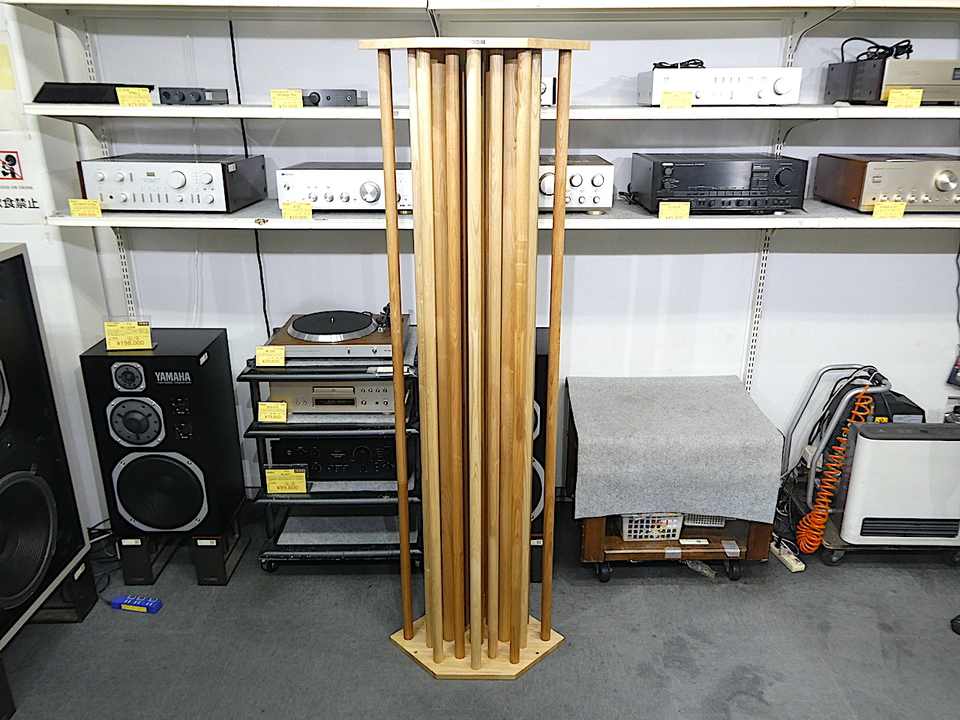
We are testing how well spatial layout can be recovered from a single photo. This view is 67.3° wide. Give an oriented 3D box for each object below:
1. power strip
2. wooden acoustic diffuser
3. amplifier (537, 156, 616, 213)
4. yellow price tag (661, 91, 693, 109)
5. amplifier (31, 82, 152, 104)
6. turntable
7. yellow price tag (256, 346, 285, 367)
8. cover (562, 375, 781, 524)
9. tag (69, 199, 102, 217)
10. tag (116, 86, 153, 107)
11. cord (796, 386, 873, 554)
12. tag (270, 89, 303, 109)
[{"bbox_3d":[1.141,0.722,2.720,0.050,0.032,0.215,-4,19,-12],"label":"power strip"},{"bbox_3d":[-0.010,0.072,2.017,0.556,1.758,0.323,0,19,0],"label":"wooden acoustic diffuser"},{"bbox_3d":[0.205,-0.580,2.402,0.430,0.156,0.380,1,19,2],"label":"amplifier"},{"bbox_3d":[0.580,-0.765,2.125,0.092,0.054,0.012,0,2,0],"label":"yellow price tag"},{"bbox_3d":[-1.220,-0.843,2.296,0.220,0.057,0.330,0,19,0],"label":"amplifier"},{"bbox_3d":[-0.487,-0.112,2.594,0.466,0.128,0.390,0,19,0],"label":"turntable"},{"bbox_3d":[-0.690,-0.011,2.376,0.100,0.070,0.006,0,9,0],"label":"yellow price tag"},{"bbox_3d":[0.672,0.313,2.648,0.675,0.335,0.560,1,19,4],"label":"cover"},{"bbox_3d":[-1.212,-0.466,2.217,0.092,0.054,0.012,0,2,0],"label":"tag"},{"bbox_3d":[-1.008,-0.765,2.106,0.096,0.058,0.005,1,14,2],"label":"tag"},{"bbox_3d":[1.345,0.422,2.736,0.210,0.630,0.200,0,19,0],"label":"cord"},{"bbox_3d":[-0.567,-0.767,2.118,0.092,0.054,0.012,0,2,0],"label":"tag"}]

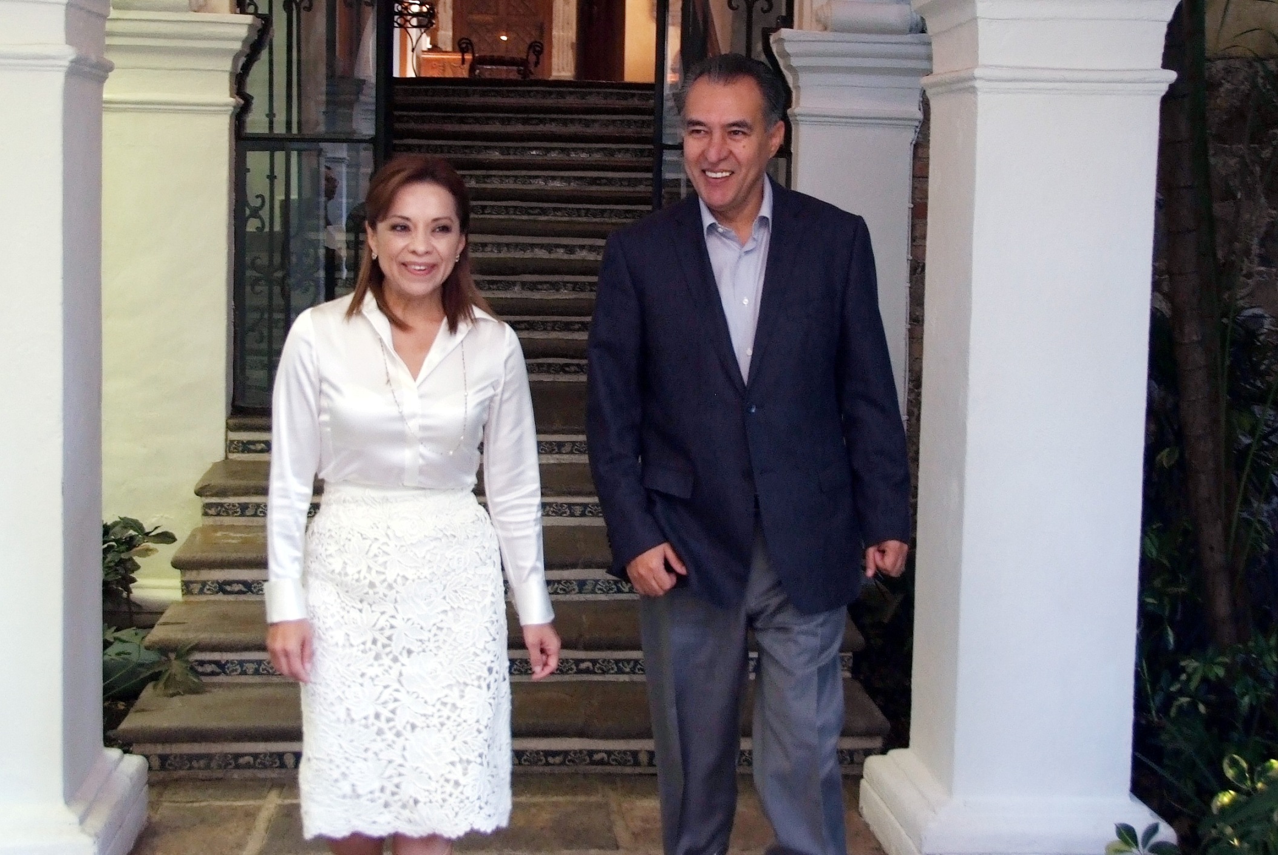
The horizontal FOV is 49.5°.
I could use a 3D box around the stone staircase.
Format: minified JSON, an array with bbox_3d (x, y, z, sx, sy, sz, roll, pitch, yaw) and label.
[{"bbox_3d":[-0.497,-0.552,6.085,2.116,2.535,4.781,0,6,-4],"label":"stone staircase"}]

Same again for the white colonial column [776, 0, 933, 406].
[{"bbox_3d":[0.720,-0.376,5.120,0.511,2.324,0.476,0,6,-4],"label":"white colonial column"}]

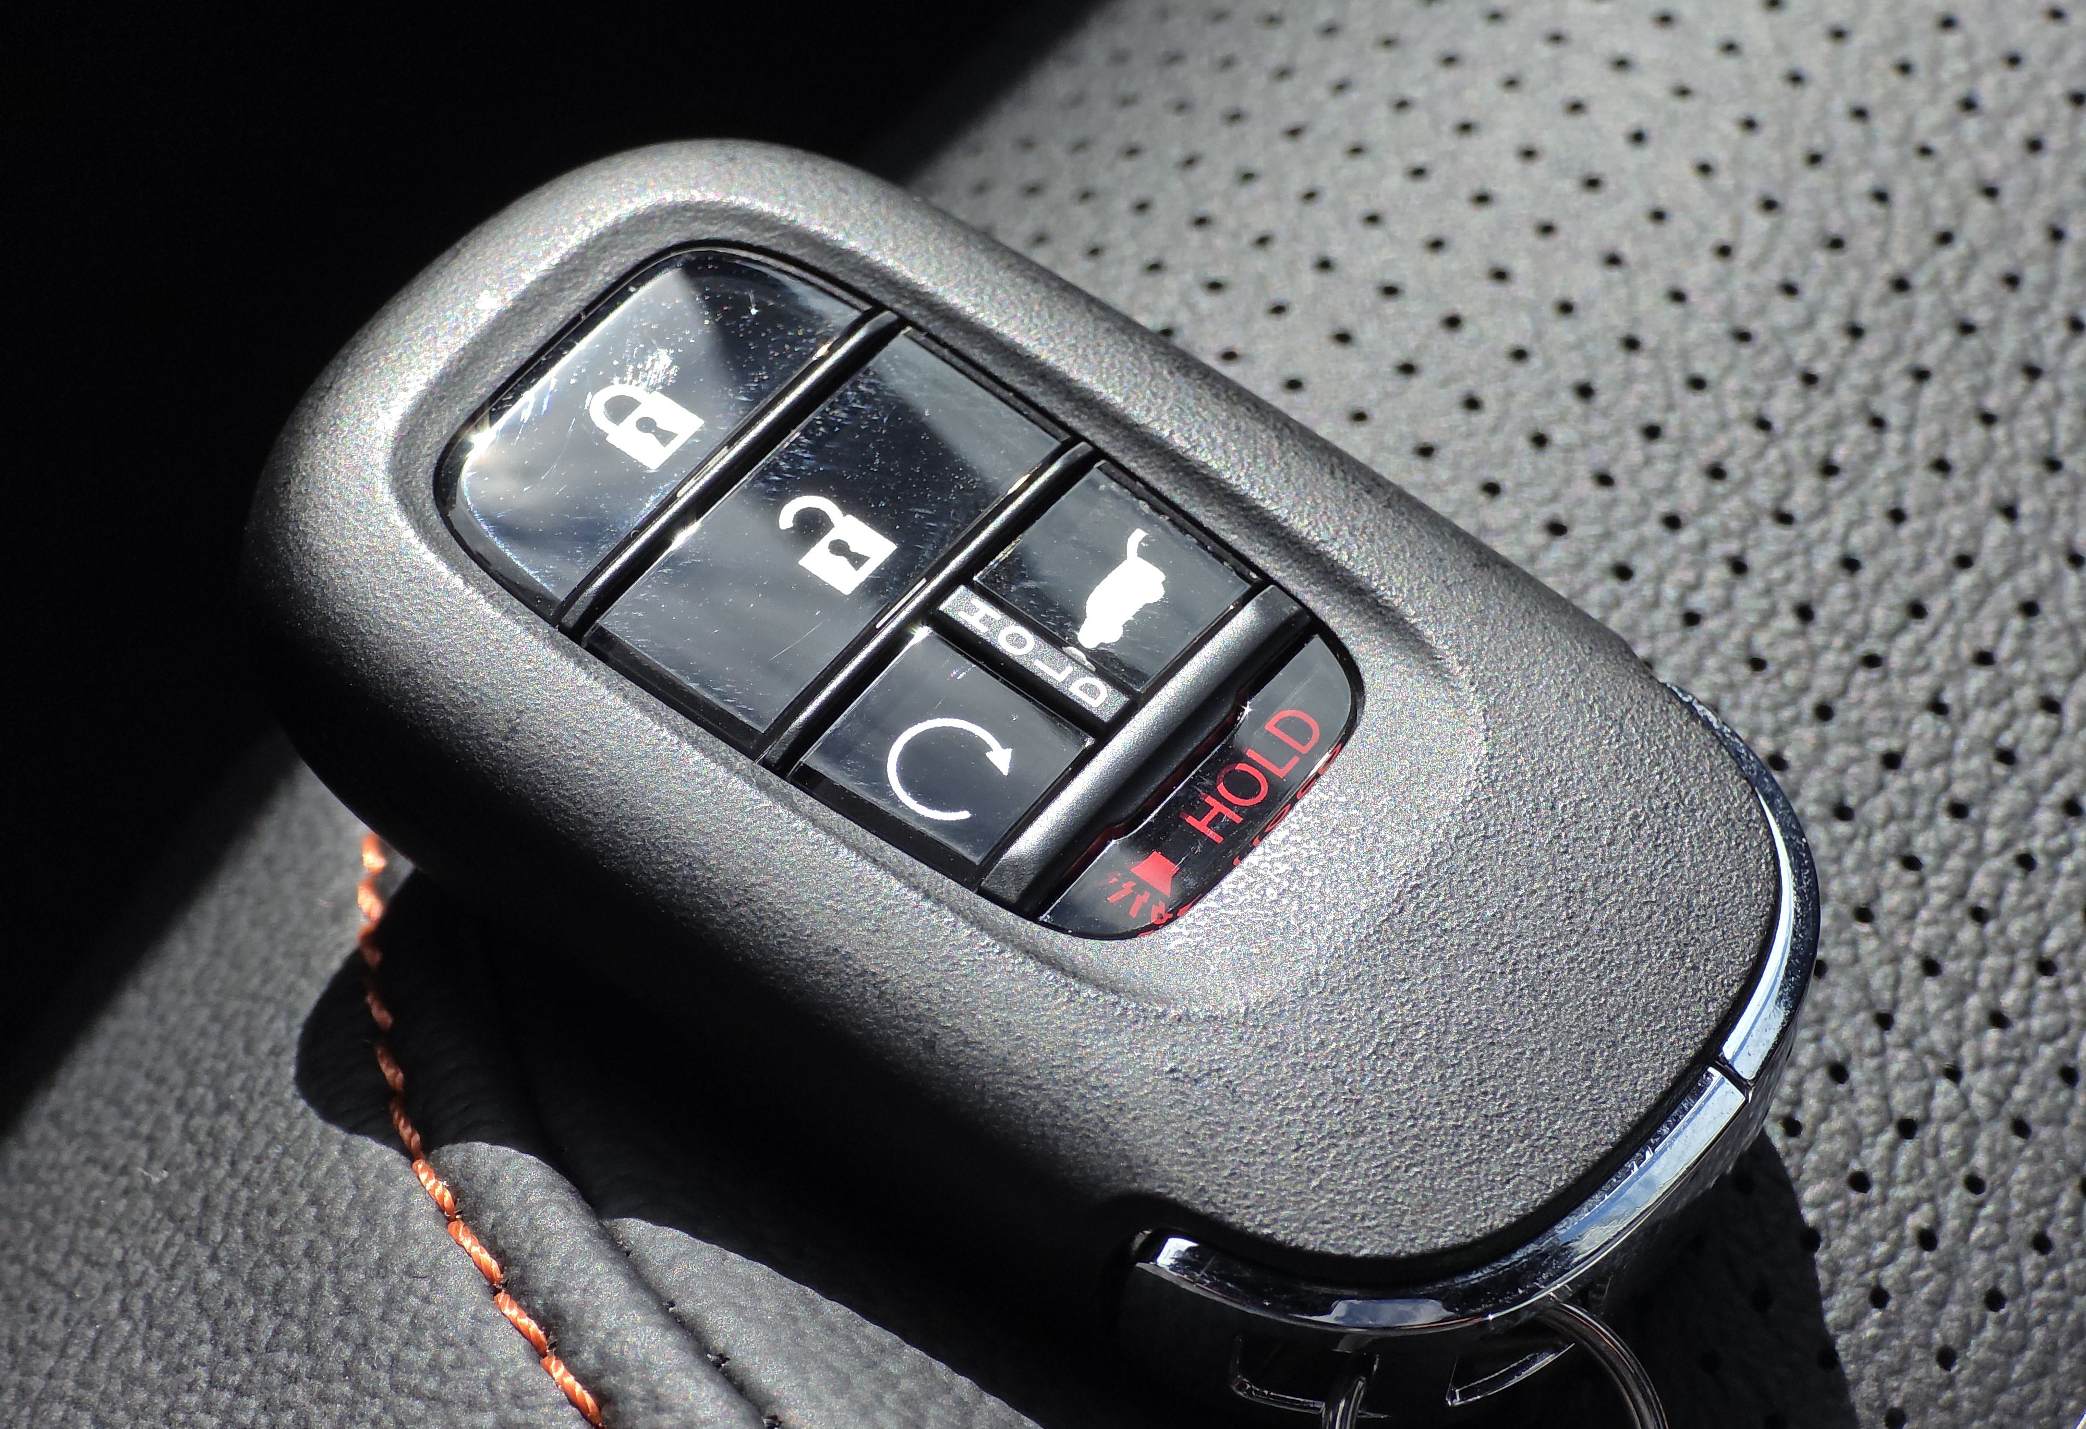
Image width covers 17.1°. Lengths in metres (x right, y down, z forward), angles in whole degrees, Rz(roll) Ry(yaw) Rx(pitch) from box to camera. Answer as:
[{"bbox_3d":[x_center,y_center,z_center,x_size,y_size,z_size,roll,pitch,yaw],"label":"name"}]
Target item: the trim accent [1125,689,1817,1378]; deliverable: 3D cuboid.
[{"bbox_3d":[0.022,0.016,0.304,0.016,0.006,0.039,34,61,17],"label":"trim accent"}]

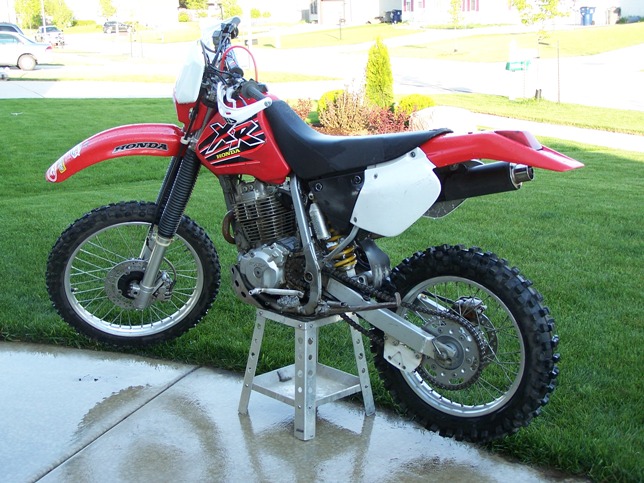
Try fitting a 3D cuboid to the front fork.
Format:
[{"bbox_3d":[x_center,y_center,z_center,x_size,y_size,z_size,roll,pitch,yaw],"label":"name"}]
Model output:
[{"bbox_3d":[-0.625,-0.095,4.094,0.100,0.800,0.250,11,30,-21],"label":"front fork"}]

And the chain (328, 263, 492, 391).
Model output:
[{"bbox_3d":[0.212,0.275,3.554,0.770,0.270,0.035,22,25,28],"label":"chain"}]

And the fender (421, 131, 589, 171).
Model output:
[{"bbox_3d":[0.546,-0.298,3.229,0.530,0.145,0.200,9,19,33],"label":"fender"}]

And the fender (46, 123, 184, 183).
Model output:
[{"bbox_3d":[-0.764,-0.347,3.885,0.580,0.190,0.180,-11,36,-7],"label":"fender"}]

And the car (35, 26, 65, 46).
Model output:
[{"bbox_3d":[-24.108,-18.015,92.000,1.950,1.800,4.900,-6,13,-28],"label":"car"}]

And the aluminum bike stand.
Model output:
[{"bbox_3d":[-0.054,0.453,3.886,0.364,0.401,0.364,-10,15,-43],"label":"aluminum bike stand"}]

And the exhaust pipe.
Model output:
[{"bbox_3d":[0.493,-0.191,3.460,0.460,0.125,0.115,-7,10,36],"label":"exhaust pipe"}]

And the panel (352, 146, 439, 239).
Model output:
[{"bbox_3d":[0.233,-0.163,3.342,0.330,0.300,0.055,9,19,33],"label":"panel"}]

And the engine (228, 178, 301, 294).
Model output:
[{"bbox_3d":[-0.170,-0.015,3.810,0.360,0.430,0.320,9,19,33],"label":"engine"}]

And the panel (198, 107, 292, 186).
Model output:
[{"bbox_3d":[-0.281,-0.341,3.648,0.410,0.260,0.090,9,19,33],"label":"panel"}]

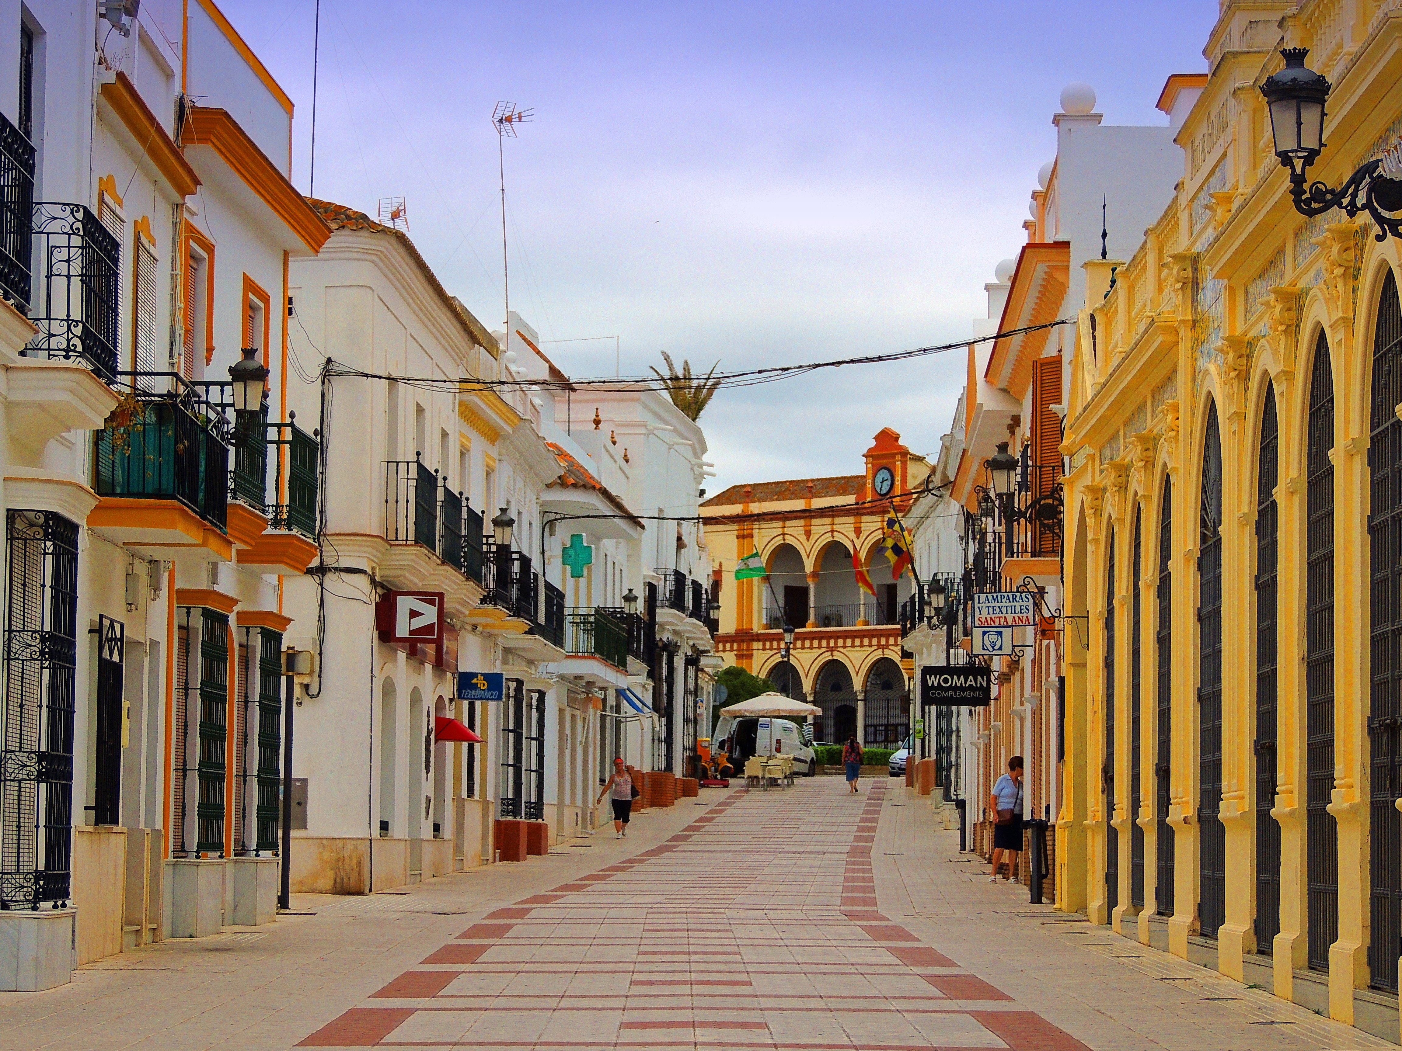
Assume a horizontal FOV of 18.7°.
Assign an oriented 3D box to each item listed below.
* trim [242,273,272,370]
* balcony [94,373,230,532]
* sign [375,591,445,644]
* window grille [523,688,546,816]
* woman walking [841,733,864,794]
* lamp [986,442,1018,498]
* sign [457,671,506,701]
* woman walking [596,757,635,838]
[{"bbox_3d":[-4.103,-1.723,39.349,0.070,1.060,1.380,0,-4,3],"label":"trim"},{"bbox_3d":[-4.132,-0.527,32.797,0.600,0.950,3.610,1,-4,-1],"label":"balcony"},{"bbox_3d":[-3.423,1.083,50.059,0.820,0.630,0.200,0,-4,2],"label":"sign"},{"bbox_3d":[-2.811,3.913,72.510,0.220,2.220,1.250,0,-4,3],"label":"window grille"},{"bbox_3d":[4.097,6.434,114.846,0.550,1.610,0.400,1,-4,1],"label":"woman walking"},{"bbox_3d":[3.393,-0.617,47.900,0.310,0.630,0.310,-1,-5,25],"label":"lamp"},{"bbox_3d":[-3.326,2.450,64.500,0.720,0.460,0.140,1,-4,2],"label":"sign"},{"bbox_3d":[-1.702,5.411,84.200,0.720,1.630,0.420,0,-4,3],"label":"woman walking"}]

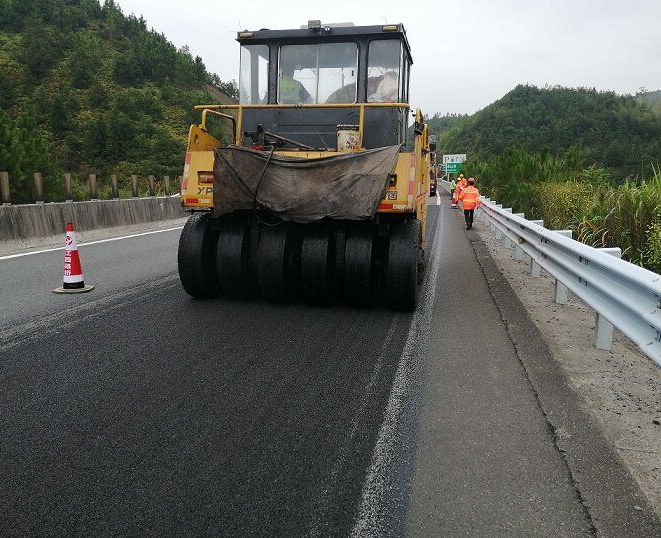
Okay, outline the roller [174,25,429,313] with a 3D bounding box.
[{"bbox_3d":[0.065,-1.514,8.358,2.820,3.360,4.900,2,9,12],"label":"roller"}]

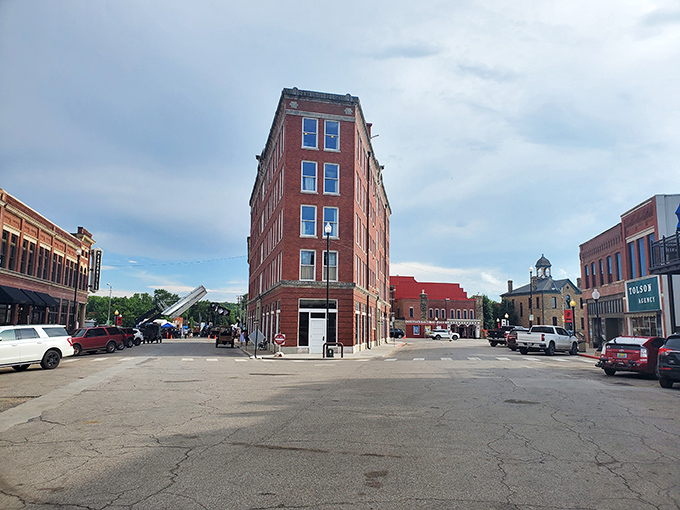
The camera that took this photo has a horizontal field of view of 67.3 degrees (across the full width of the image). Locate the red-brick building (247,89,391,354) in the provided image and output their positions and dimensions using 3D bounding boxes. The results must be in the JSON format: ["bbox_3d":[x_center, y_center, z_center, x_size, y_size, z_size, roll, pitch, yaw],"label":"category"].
[{"bbox_3d":[0.393,0.133,46.908,17.338,16.238,30.598,2,-8,-10],"label":"red-brick building"}]

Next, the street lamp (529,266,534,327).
[{"bbox_3d":[17.725,4.710,46.835,0.450,7.401,0.450,1,-8,0],"label":"street lamp"}]

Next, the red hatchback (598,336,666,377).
[{"bbox_3d":[11.961,3.919,20.264,1.750,1.490,4.500,-7,-11,43],"label":"red hatchback"}]

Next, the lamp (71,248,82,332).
[{"bbox_3d":[-20.399,3.343,39.400,0.480,7.815,0.480,1,-8,0],"label":"lamp"}]

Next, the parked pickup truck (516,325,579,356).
[{"bbox_3d":[13.894,5.641,33.962,2.060,1.920,5.870,-7,-11,43],"label":"parked pickup truck"}]

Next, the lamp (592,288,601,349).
[{"bbox_3d":[15.802,4.032,31.268,0.500,3.928,0.500,1,-8,0],"label":"lamp"}]

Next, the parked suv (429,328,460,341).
[{"bbox_3d":[16.078,12.360,79.067,4.750,1.740,1.920,2,-8,-10],"label":"parked suv"}]

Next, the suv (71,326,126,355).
[{"bbox_3d":[-18.363,6.219,37.267,2.000,1.930,5.200,-4,-10,31],"label":"suv"}]

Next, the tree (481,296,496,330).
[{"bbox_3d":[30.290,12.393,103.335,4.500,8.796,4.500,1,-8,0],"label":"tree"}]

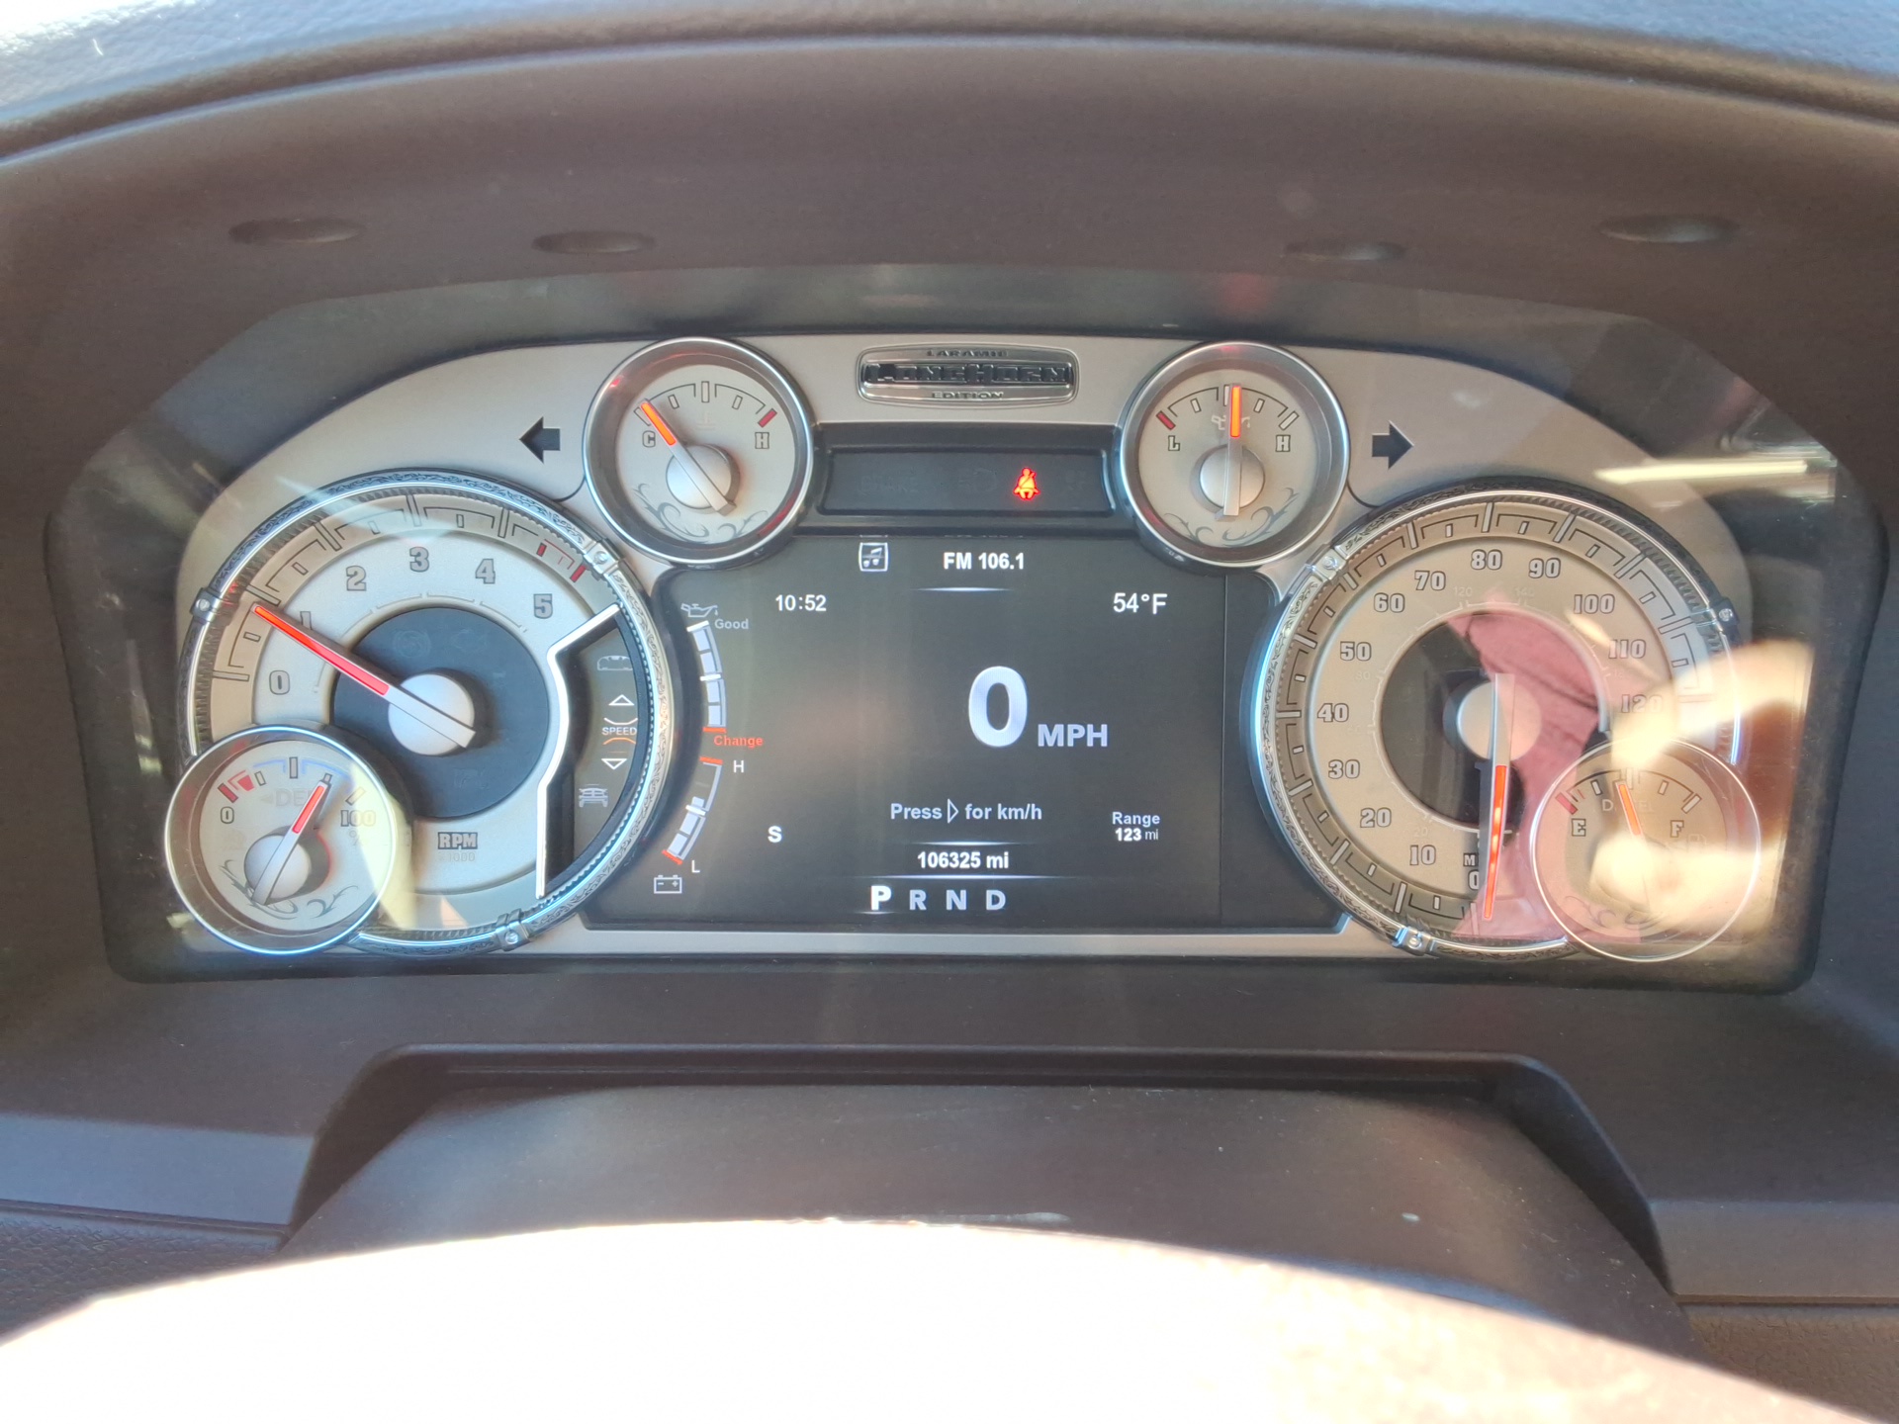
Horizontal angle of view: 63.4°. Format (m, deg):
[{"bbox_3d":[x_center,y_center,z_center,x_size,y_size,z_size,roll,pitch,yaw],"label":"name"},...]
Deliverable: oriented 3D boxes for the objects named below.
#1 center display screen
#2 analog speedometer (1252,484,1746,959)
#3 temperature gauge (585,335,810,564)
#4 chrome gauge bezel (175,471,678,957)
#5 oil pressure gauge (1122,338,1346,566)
[{"bbox_3d":[-0.007,0.005,0.358,0.152,0.091,0.010,0,3,0],"label":"center display screen"},{"bbox_3d":[0.121,0.002,0.348,0.108,0.108,0.020,0,3,0],"label":"analog speedometer"},{"bbox_3d":[-0.055,-0.058,0.347,0.051,0.051,0.020,0,3,0],"label":"temperature gauge"},{"bbox_3d":[-0.116,0.001,0.348,0.109,0.109,0.020,0,3,0],"label":"chrome gauge bezel"},{"bbox_3d":[0.064,-0.057,0.347,0.051,0.051,0.020,0,3,0],"label":"oil pressure gauge"}]

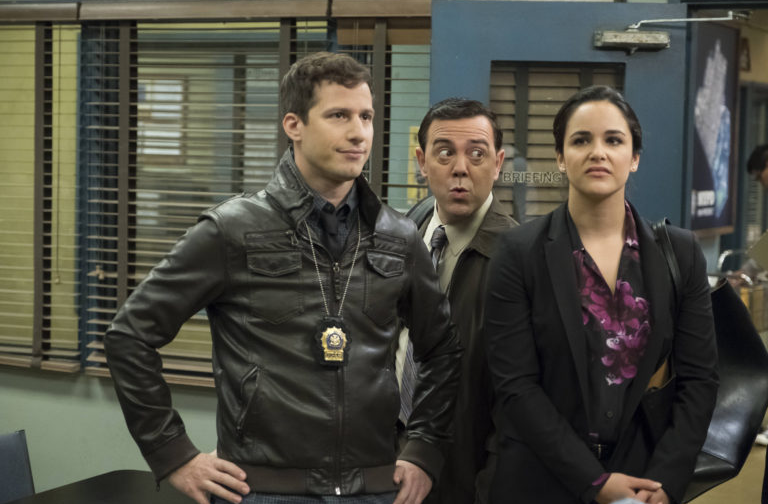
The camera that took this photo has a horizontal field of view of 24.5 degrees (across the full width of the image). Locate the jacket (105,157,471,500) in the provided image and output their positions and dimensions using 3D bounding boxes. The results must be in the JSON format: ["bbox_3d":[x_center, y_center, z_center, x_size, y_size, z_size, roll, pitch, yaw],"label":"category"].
[{"bbox_3d":[-0.172,0.120,3.450,0.700,0.650,0.320,-1,5,-28],"label":"jacket"}]

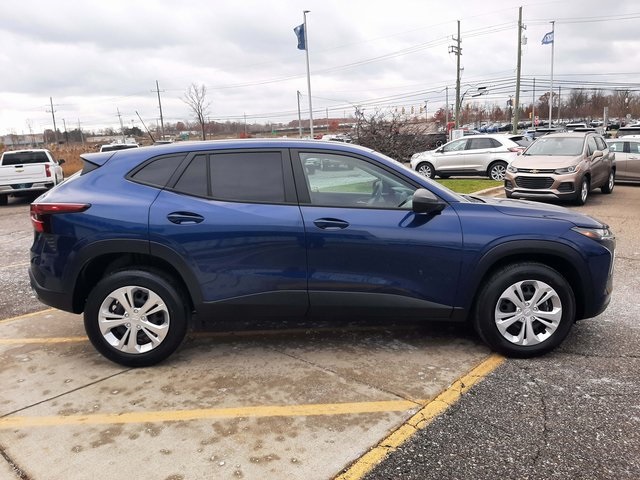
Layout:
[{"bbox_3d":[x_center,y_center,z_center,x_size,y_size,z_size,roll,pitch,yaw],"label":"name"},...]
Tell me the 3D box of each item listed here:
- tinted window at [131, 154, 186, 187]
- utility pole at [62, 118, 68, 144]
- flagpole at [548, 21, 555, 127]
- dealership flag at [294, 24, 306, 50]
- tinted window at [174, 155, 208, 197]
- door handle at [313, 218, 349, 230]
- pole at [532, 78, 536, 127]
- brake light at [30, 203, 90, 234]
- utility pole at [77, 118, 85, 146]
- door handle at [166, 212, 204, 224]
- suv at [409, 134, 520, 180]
[{"bbox_3d":[-1.093,-0.467,3.255,0.360,0.230,0.050,-1,-8,-2],"label":"tinted window"},{"bbox_3d":[-81.846,-34.608,154.853,0.250,8.500,0.250,-8,12,-26],"label":"utility pole"},{"bbox_3d":[24.076,-16.760,49.780,0.200,11.000,0.200,3,12,25],"label":"flagpole"},{"bbox_3d":[-1.133,-11.471,27.230,0.680,1.550,0.200,-2,12,0],"label":"dealership flag"},{"bbox_3d":[-0.881,-0.442,3.296,0.250,0.310,0.030,-2,-7,4],"label":"tinted window"},{"bbox_3d":[0.073,-0.106,3.177,0.230,0.060,0.050,-1,10,-2],"label":"door handle"},{"bbox_3d":[42.909,-27.229,96.405,0.300,9.500,0.300,2,12,23],"label":"pole"},{"bbox_3d":[-1.823,-0.155,3.412,0.460,0.220,0.300,-2,11,4],"label":"brake light"},{"bbox_3d":[-79.803,-35.889,160.966,0.280,9.000,0.280,-8,12,-25],"label":"utility pole"},{"bbox_3d":[-0.876,-0.140,3.130,0.230,0.060,0.050,-1,10,-2],"label":"door handle"},{"bbox_3d":[5.982,-3.300,19.185,4.800,1.735,1.930,5,13,36],"label":"suv"}]

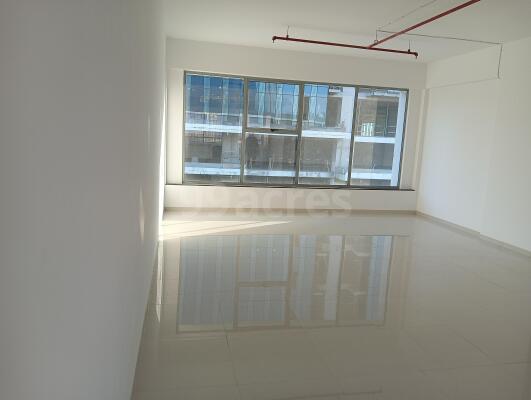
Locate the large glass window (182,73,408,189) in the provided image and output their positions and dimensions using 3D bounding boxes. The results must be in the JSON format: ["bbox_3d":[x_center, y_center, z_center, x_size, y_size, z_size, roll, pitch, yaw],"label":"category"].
[{"bbox_3d":[0.665,-1.256,7.721,4.417,2.021,0.100,1,9,-12],"label":"large glass window"}]

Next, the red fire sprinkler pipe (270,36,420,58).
[{"bbox_3d":[1.214,-2.212,5.798,2.266,0.085,0.050,1,9,-12],"label":"red fire sprinkler pipe"}]

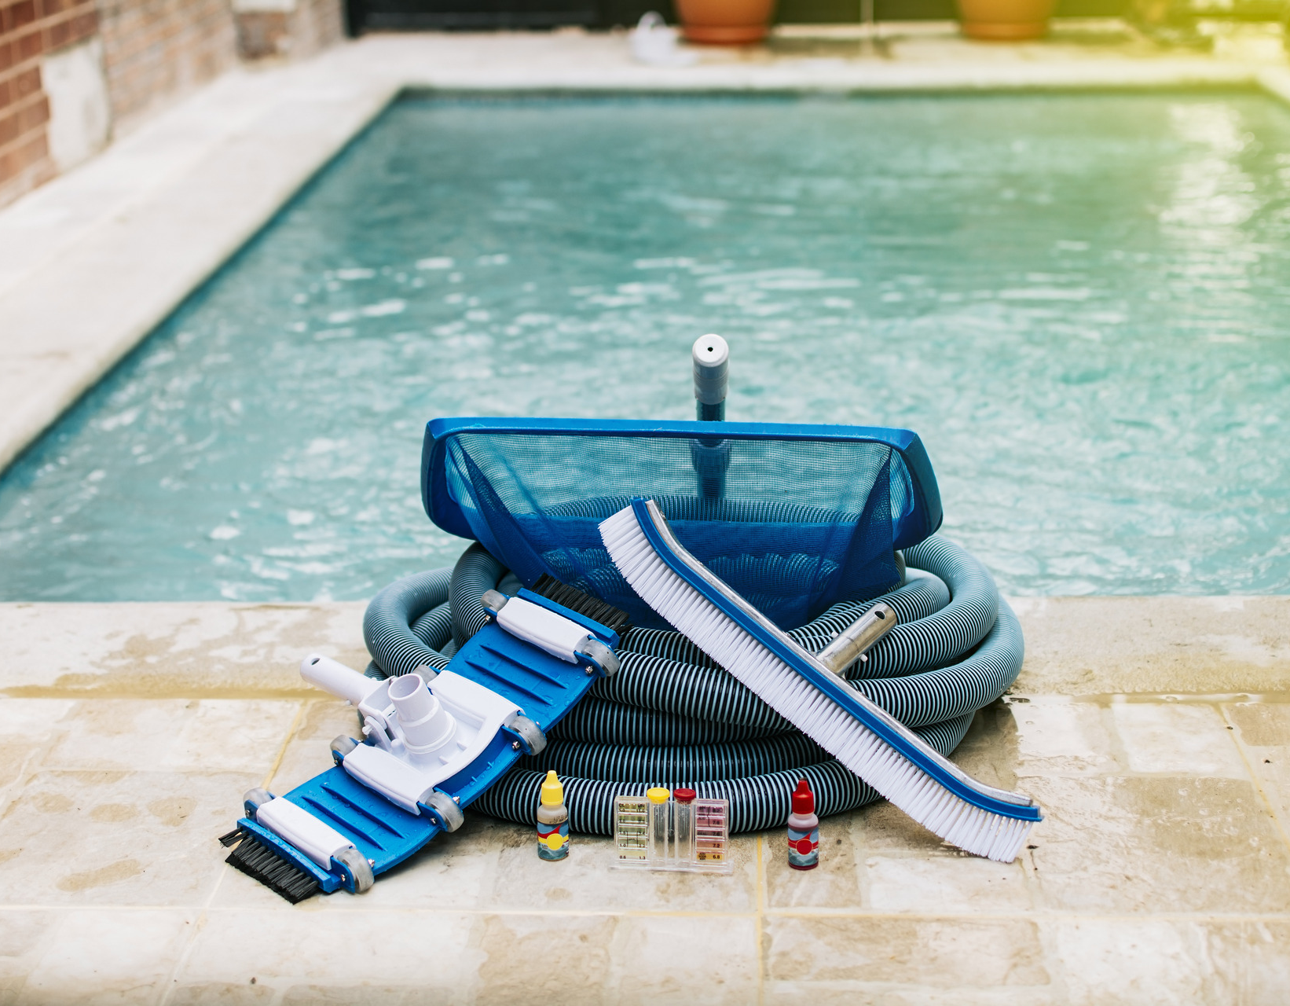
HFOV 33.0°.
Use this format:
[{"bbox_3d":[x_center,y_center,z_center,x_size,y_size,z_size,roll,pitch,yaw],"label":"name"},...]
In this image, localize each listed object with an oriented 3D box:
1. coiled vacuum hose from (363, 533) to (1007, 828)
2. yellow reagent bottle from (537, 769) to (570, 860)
[{"bbox_3d":[0.037,0.106,1.944,0.583,0.180,0.545,0,19,0],"label":"coiled vacuum hose"},{"bbox_3d":[-0.072,0.243,1.701,0.025,0.073,0.025,0,19,0],"label":"yellow reagent bottle"}]

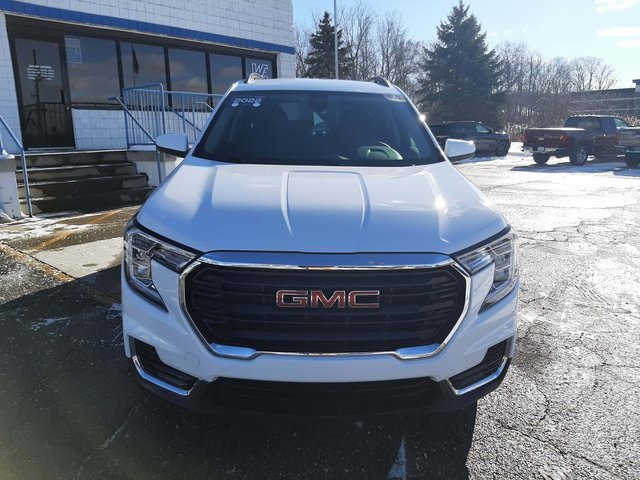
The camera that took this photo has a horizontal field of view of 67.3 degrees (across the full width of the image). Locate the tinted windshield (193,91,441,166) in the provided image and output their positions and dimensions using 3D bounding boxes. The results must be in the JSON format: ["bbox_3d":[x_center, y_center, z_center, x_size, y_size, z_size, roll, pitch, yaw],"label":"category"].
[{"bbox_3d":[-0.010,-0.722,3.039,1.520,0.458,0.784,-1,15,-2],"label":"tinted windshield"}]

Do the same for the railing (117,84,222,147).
[{"bbox_3d":[-2.367,-2.379,9.452,1.500,1.080,2.500,8,16,40],"label":"railing"}]

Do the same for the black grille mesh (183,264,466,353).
[{"bbox_3d":[0.026,0.260,1.848,1.090,0.375,0.150,-1,15,-2],"label":"black grille mesh"}]

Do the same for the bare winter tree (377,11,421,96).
[{"bbox_3d":[6.468,-12.911,39.651,4.600,11.174,4.600,-2,12,0],"label":"bare winter tree"}]

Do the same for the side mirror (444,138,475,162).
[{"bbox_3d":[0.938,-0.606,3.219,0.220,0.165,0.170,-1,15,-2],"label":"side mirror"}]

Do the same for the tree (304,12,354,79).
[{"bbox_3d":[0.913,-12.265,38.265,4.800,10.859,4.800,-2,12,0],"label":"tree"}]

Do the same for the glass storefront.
[{"bbox_3d":[-3.509,-3.587,11.827,0.250,2.400,7.100,8,16,40],"label":"glass storefront"}]

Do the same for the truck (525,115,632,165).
[{"bbox_3d":[11.200,-4.240,20.280,5.850,1.900,2.030,-9,14,-30],"label":"truck"}]

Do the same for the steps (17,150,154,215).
[{"bbox_3d":[-4.025,-1.002,7.995,1.050,0.870,2.250,8,16,40],"label":"steps"}]

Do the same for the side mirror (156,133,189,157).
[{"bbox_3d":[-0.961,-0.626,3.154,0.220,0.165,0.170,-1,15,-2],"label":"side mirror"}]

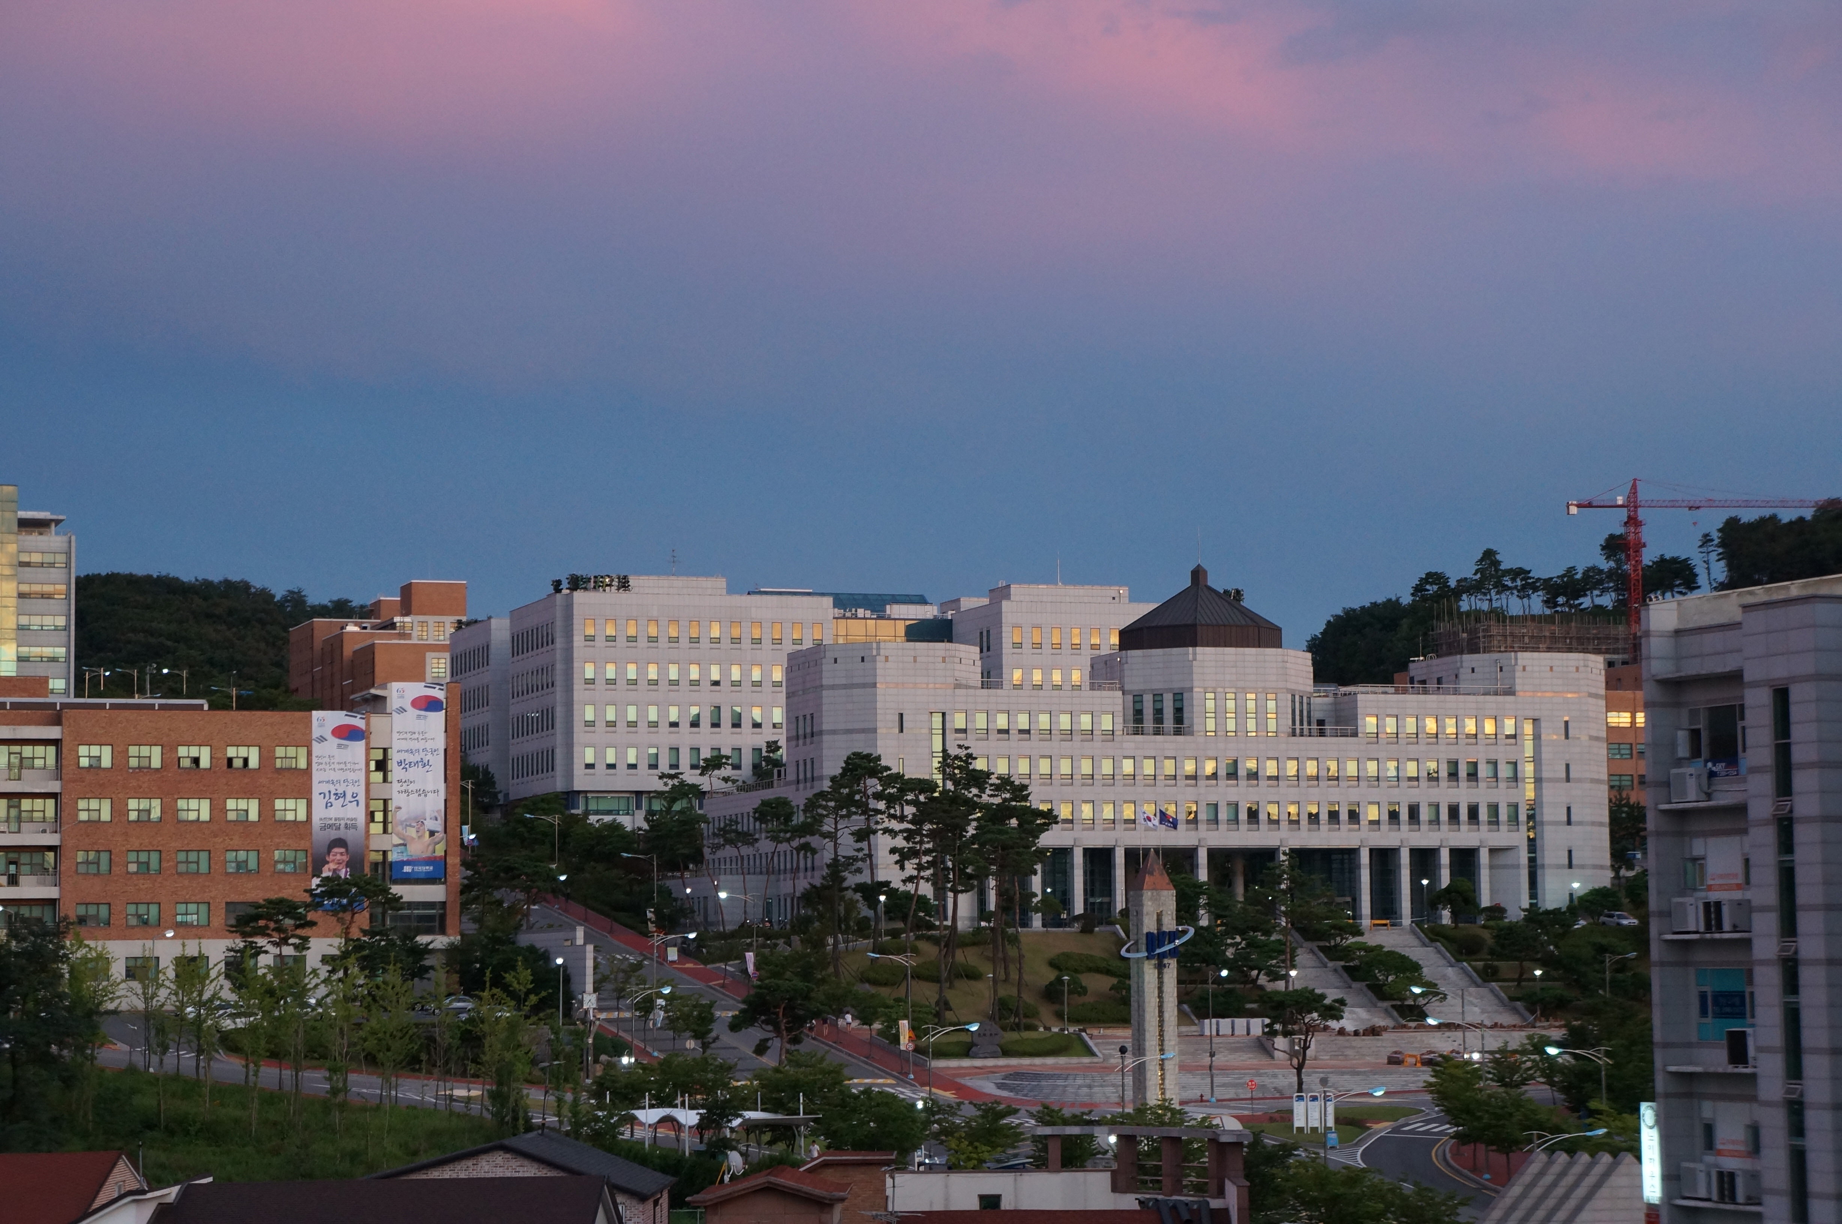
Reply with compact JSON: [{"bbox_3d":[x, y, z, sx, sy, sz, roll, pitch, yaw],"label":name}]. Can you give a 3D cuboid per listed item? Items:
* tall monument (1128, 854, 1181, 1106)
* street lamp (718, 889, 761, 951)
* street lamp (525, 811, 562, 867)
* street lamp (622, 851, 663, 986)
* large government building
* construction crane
[{"bbox_3d":[14.558,23.235,260.956,2.300,16.800,2.300,1,-5,-20],"label":"tall monument"},{"bbox_3d":[-14.322,26.374,328.544,3.500,8.600,0.400,1,-5,-17],"label":"street lamp"},{"bbox_3d":[-35.611,23.456,395.076,3.500,8.600,0.400,1,-5,-17],"label":"street lamp"},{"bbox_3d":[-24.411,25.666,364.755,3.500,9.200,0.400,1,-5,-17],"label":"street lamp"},{"bbox_3d":[22.249,14.103,411.130,78.554,34.273,50.000,1,-5,-17],"label":"large government building"},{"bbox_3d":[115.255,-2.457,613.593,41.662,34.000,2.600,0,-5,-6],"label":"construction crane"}]

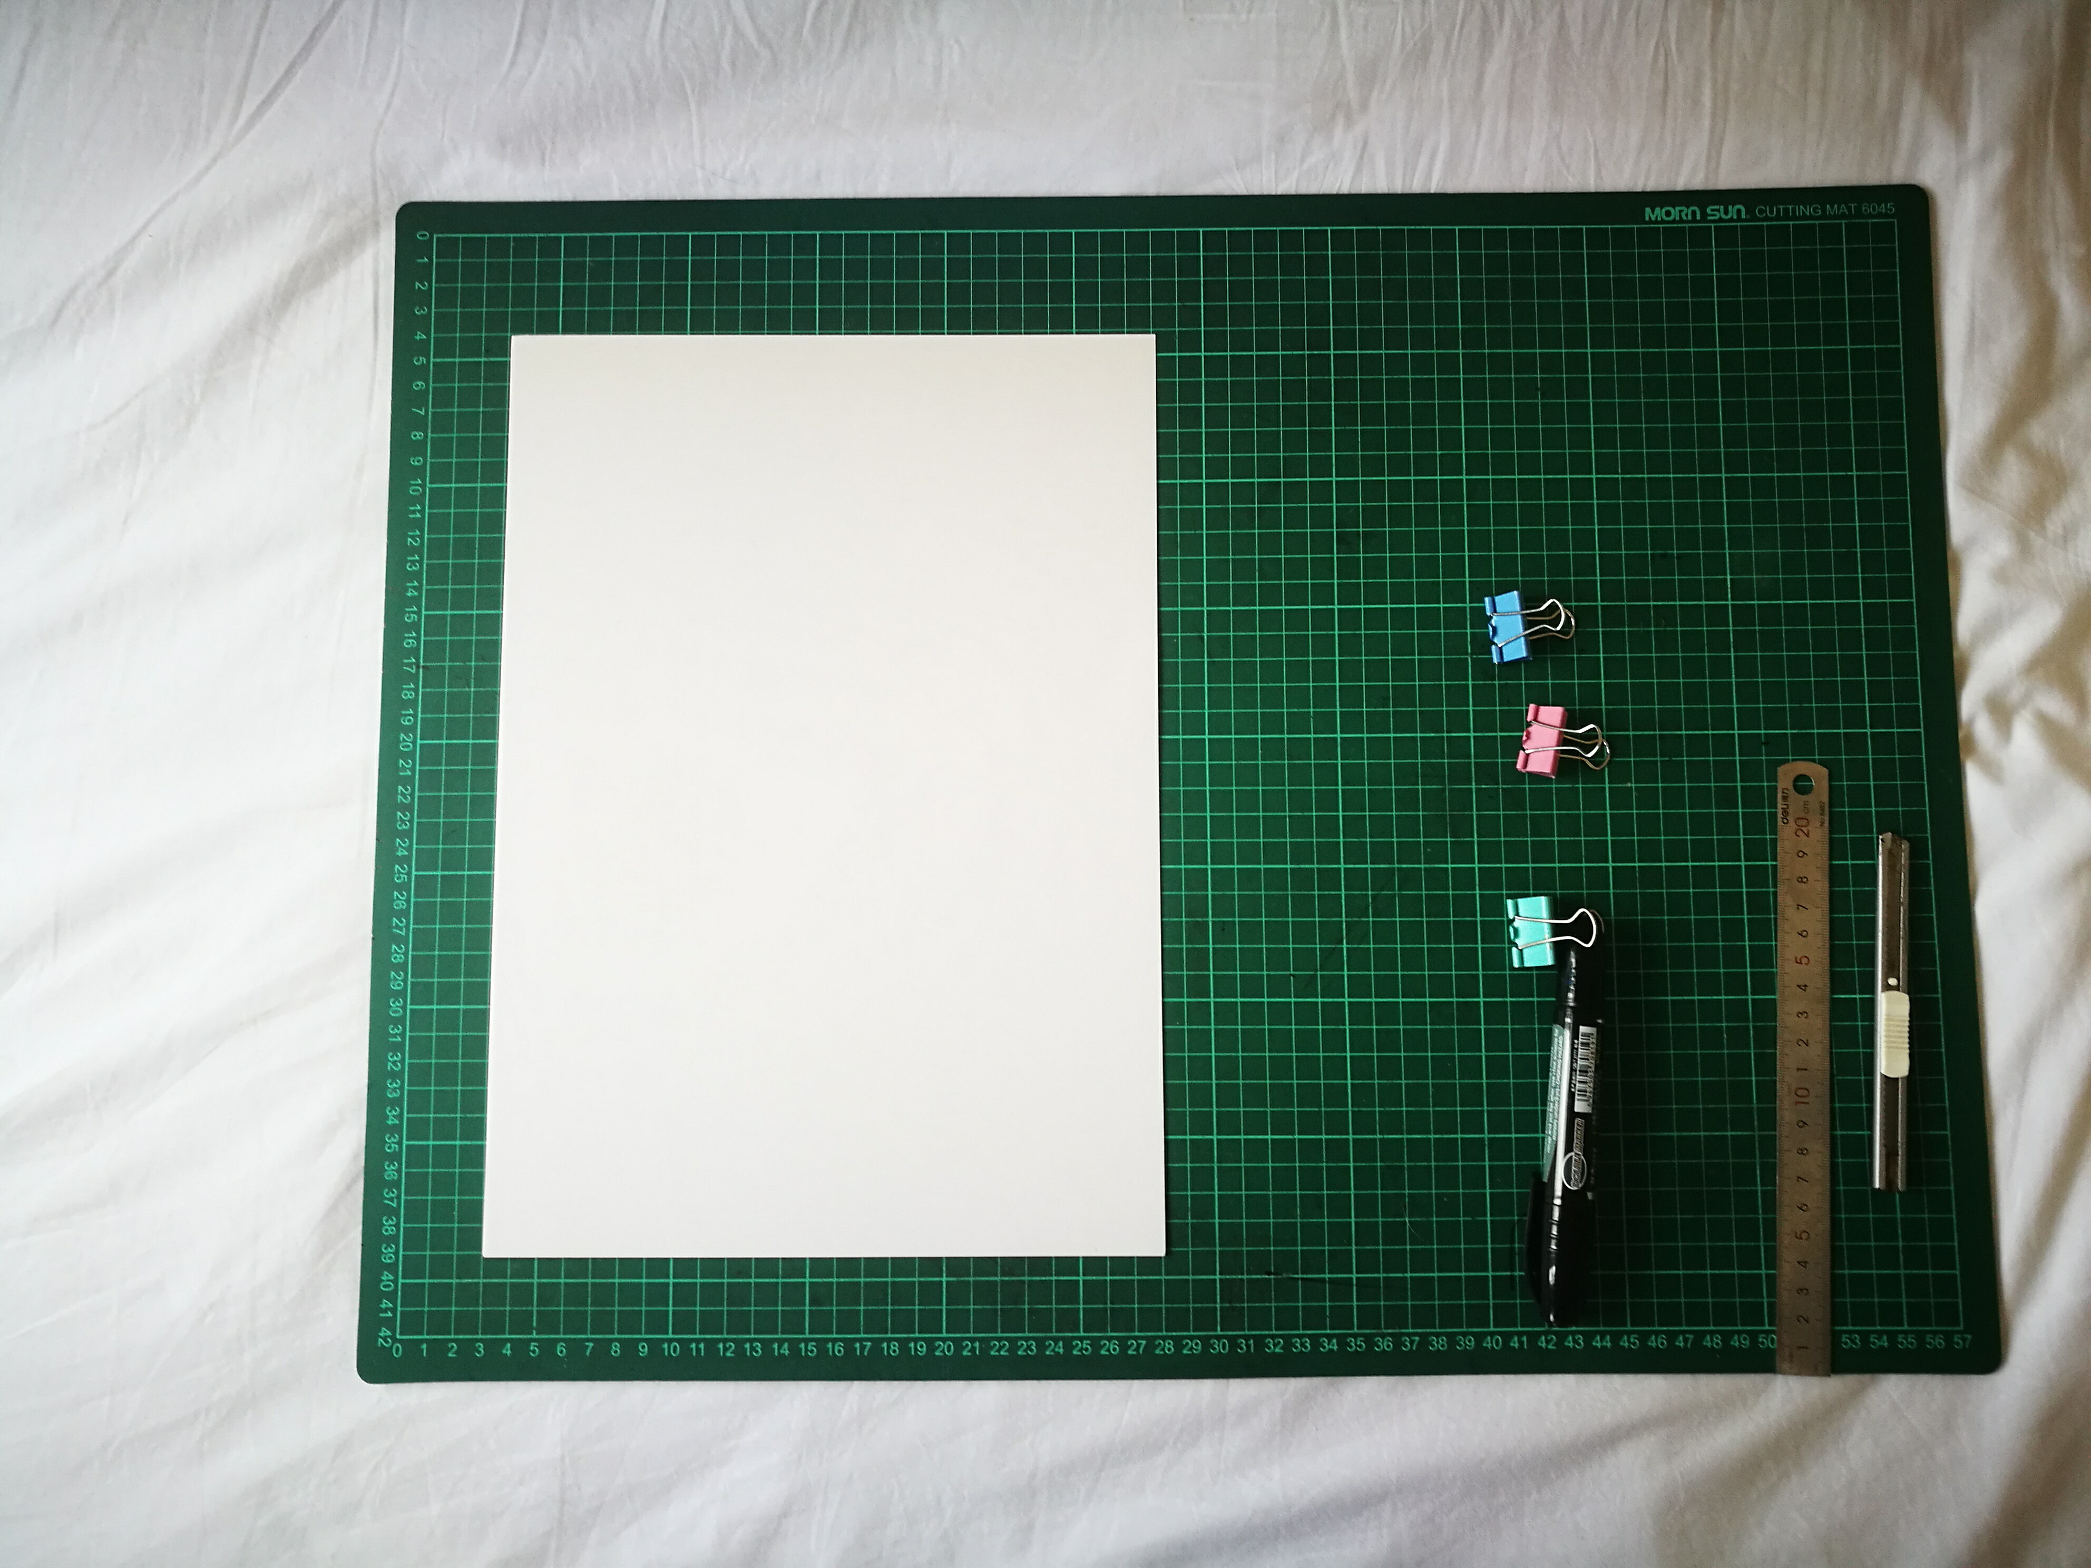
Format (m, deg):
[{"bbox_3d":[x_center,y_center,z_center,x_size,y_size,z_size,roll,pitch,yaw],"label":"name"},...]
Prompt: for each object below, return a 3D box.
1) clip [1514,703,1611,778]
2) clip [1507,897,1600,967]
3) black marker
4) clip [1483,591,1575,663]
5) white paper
[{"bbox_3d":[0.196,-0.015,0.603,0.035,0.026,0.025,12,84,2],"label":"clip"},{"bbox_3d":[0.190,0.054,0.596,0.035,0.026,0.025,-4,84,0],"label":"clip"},{"bbox_3d":[0.189,0.121,0.593,0.025,0.018,0.149,4,84,1],"label":"black marker"},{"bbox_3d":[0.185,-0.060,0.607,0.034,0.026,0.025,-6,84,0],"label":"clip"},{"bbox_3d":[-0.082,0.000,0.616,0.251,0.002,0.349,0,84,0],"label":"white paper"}]

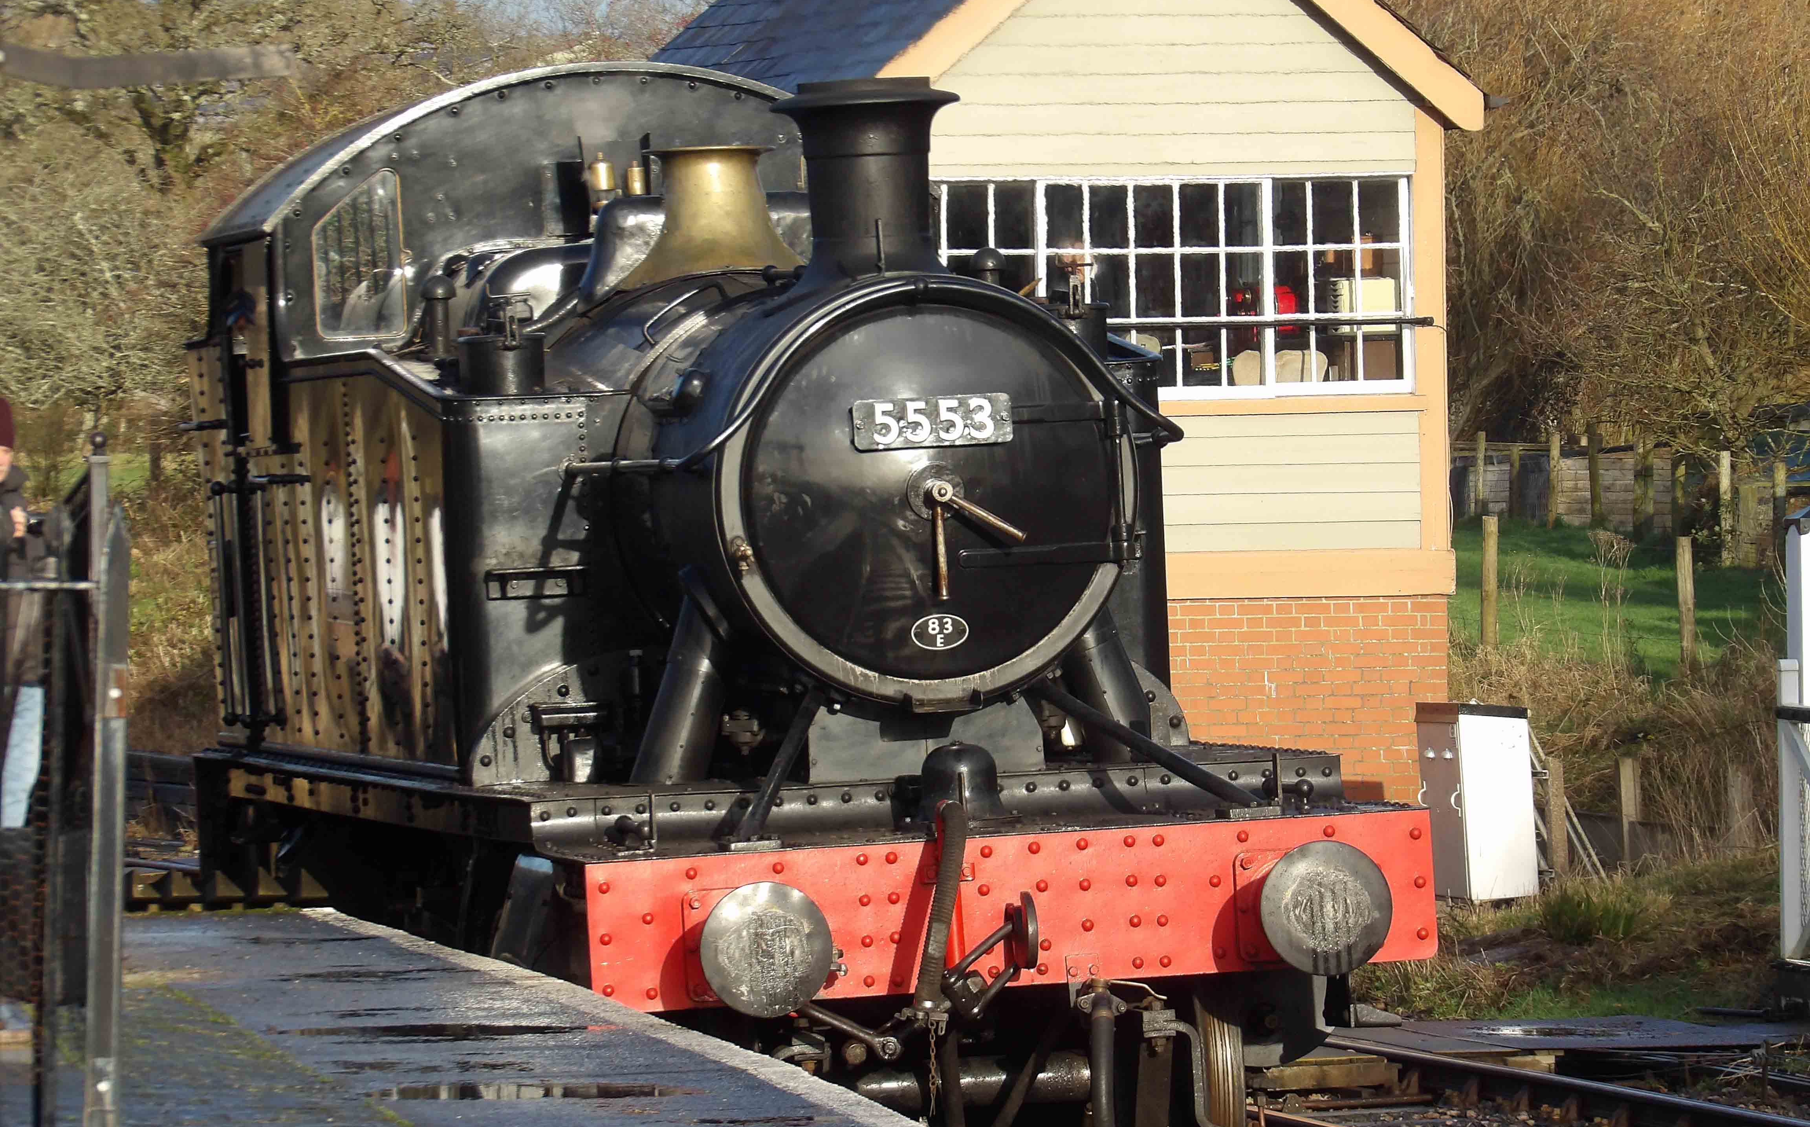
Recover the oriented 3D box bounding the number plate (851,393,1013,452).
[{"bbox_3d":[0.091,-0.448,32.769,0.500,0.154,0.025,-4,1,-11],"label":"number plate"}]

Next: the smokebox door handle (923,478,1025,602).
[{"bbox_3d":[0.219,-0.077,32.360,0.305,0.365,0.130,-3,1,-12],"label":"smokebox door handle"}]

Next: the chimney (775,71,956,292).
[{"bbox_3d":[-0.106,-1.199,33.187,0.600,0.690,0.600,-3,1,0],"label":"chimney"}]

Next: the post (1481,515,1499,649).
[{"bbox_3d":[4.127,0.150,73.000,0.107,0.987,0.107,0,0,0],"label":"post"}]

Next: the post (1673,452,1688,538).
[{"bbox_3d":[8.911,-0.780,119.000,0.138,1.024,0.138,0,0,0],"label":"post"}]

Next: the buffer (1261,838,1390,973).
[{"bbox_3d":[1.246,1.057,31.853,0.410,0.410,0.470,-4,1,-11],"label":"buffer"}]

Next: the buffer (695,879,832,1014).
[{"bbox_3d":[-0.462,1.159,31.275,0.408,0.408,0.500,-3,1,-12],"label":"buffer"}]

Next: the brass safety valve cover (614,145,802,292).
[{"bbox_3d":[-0.680,-1.229,36.587,0.700,0.505,0.660,-4,1,-11],"label":"brass safety valve cover"}]

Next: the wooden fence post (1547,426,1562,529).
[{"bbox_3d":[7.455,-0.983,119.000,0.107,1.172,0.107,3,0,0],"label":"wooden fence post"}]

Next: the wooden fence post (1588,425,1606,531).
[{"bbox_3d":[7.077,-0.901,106.000,0.100,1.064,0.100,-3,1,-6],"label":"wooden fence post"}]

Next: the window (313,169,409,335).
[{"bbox_3d":[-2.056,-1.162,38.983,0.340,0.630,0.040,-4,1,-11],"label":"window"}]

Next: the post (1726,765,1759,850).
[{"bbox_3d":[4.690,1.390,58.000,0.140,0.523,0.140,-1,1,-12],"label":"post"}]

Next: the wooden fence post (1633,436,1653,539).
[{"bbox_3d":[8.476,-0.861,119.000,0.211,1.187,0.211,0,0,0],"label":"wooden fence post"}]

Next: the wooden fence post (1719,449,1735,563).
[{"bbox_3d":[7.773,-0.522,98.000,0.100,1.084,0.100,-1,1,-6],"label":"wooden fence post"}]

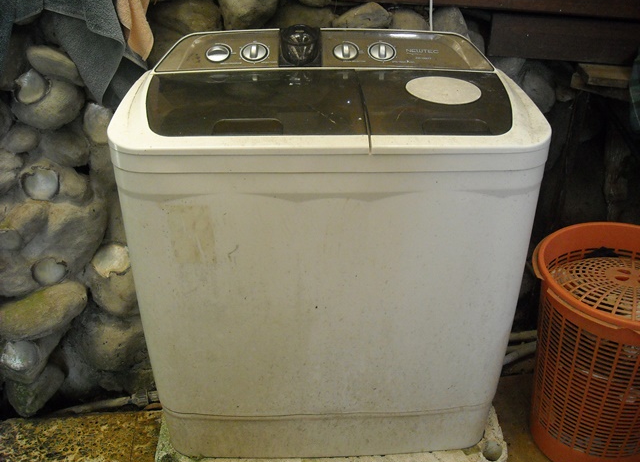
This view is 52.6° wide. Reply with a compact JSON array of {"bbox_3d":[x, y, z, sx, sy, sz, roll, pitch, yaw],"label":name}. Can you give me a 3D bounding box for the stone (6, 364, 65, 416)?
[{"bbox_3d":[-0.746,0.417,1.690,0.145,0.130,0.120,-1,28,0],"label":"stone"}]

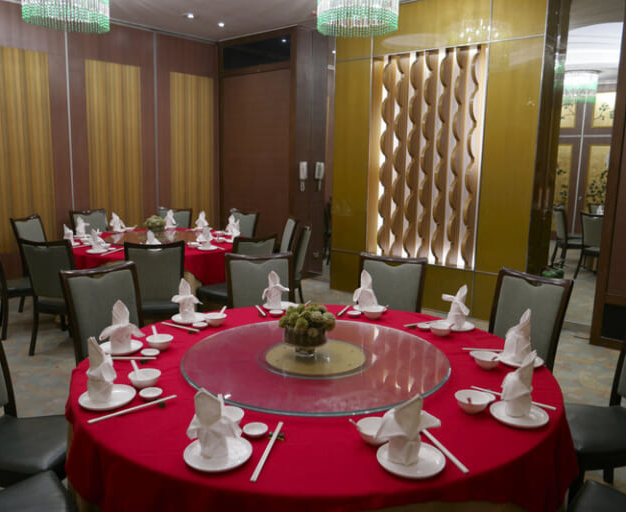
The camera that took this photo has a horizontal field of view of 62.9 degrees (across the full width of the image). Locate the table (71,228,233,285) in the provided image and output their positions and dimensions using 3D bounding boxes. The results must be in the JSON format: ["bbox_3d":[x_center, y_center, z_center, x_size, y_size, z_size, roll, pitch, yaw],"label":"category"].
[{"bbox_3d":[-1.555,0.214,5.233,1.820,0.750,1.820,1,10,0],"label":"table"}]

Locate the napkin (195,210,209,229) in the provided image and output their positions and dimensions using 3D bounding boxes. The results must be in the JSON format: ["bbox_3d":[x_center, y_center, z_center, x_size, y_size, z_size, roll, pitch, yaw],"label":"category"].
[{"bbox_3d":[-1.383,-0.448,6.403,0.155,0.200,0.110,3,9,13],"label":"napkin"}]

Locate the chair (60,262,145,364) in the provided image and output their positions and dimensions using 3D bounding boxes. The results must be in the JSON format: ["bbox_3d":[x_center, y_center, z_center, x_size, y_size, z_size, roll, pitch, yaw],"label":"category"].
[{"bbox_3d":[-1.003,0.562,2.804,0.580,0.960,0.460,8,12,37],"label":"chair"}]

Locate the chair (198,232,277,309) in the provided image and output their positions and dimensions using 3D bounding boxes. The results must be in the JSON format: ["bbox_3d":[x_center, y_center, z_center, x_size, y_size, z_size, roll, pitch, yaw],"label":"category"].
[{"bbox_3d":[-0.656,0.272,4.398,0.450,0.950,0.570,-8,13,-43],"label":"chair"}]

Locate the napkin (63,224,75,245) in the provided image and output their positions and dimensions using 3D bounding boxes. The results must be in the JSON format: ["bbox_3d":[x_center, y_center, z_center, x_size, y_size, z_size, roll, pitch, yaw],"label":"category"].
[{"bbox_3d":[-2.234,-0.200,4.694,0.095,0.197,0.130,-2,10,-20],"label":"napkin"}]

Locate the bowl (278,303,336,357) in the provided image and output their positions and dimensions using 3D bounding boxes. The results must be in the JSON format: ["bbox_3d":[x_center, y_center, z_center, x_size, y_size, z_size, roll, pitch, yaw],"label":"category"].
[{"bbox_3d":[-0.026,0.281,1.944,0.210,0.200,0.210,1,10,0],"label":"bowl"}]

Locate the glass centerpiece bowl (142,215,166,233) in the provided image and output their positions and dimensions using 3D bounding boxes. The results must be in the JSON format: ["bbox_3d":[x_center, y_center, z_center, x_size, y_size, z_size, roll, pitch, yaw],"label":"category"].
[{"bbox_3d":[-1.657,-0.321,5.348,0.210,0.180,0.210,1,9,0],"label":"glass centerpiece bowl"}]

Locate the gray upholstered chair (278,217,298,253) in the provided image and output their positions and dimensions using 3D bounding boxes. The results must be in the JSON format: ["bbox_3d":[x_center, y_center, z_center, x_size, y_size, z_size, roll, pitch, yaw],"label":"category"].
[{"bbox_3d":[-0.479,0.074,5.870,0.580,0.960,0.460,-1,10,-15],"label":"gray upholstered chair"}]

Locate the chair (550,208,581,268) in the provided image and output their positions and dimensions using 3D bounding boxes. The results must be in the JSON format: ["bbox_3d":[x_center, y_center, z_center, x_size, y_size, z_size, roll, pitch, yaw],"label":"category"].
[{"bbox_3d":[4.477,-0.319,8.863,0.580,0.930,0.470,0,9,-6],"label":"chair"}]

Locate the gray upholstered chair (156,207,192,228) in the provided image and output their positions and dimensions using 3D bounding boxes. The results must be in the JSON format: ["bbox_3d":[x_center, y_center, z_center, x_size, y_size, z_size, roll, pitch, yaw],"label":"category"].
[{"bbox_3d":[-1.922,-0.146,6.946,0.470,0.930,0.580,1,9,-4],"label":"gray upholstered chair"}]

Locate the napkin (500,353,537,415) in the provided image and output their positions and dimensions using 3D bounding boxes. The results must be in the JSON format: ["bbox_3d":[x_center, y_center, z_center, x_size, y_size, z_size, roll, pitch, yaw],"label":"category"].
[{"bbox_3d":[0.652,0.391,1.614,0.105,0.195,0.140,7,11,35],"label":"napkin"}]

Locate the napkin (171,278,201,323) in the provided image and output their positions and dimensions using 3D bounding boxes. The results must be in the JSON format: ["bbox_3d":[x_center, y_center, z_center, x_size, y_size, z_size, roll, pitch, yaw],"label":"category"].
[{"bbox_3d":[-0.605,0.210,2.456,0.145,0.197,0.090,-5,12,-34],"label":"napkin"}]

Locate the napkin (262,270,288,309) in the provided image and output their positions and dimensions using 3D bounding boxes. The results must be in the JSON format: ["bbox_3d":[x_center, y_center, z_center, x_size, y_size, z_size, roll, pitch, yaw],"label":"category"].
[{"bbox_3d":[-0.216,0.177,2.853,0.140,0.190,0.105,-2,10,-16],"label":"napkin"}]

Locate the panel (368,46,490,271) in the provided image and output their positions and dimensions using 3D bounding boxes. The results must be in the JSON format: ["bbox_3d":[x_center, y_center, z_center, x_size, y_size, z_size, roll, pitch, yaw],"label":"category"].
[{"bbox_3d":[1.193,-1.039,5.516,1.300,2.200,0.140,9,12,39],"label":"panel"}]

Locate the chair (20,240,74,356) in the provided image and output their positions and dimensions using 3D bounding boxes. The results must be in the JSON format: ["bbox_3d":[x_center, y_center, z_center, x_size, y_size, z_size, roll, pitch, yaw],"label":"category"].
[{"bbox_3d":[-1.972,0.295,4.222,0.470,0.930,0.580,3,9,10],"label":"chair"}]

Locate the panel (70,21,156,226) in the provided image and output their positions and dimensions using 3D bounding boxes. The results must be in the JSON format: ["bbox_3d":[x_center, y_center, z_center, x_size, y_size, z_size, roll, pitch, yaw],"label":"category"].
[{"bbox_3d":[-2.445,-1.193,6.402,1.065,3.100,0.060,-8,13,-42],"label":"panel"}]

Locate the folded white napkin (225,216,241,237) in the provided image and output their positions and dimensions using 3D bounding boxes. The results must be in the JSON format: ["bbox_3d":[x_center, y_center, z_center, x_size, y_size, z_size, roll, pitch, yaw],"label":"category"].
[{"bbox_3d":[-0.922,-0.353,5.865,0.110,0.205,0.155,-5,11,-36],"label":"folded white napkin"}]

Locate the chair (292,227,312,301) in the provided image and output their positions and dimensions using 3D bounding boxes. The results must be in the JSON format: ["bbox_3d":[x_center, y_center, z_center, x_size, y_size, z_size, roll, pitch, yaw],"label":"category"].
[{"bbox_3d":[-0.332,0.134,5.442,0.580,0.930,0.470,3,9,11],"label":"chair"}]

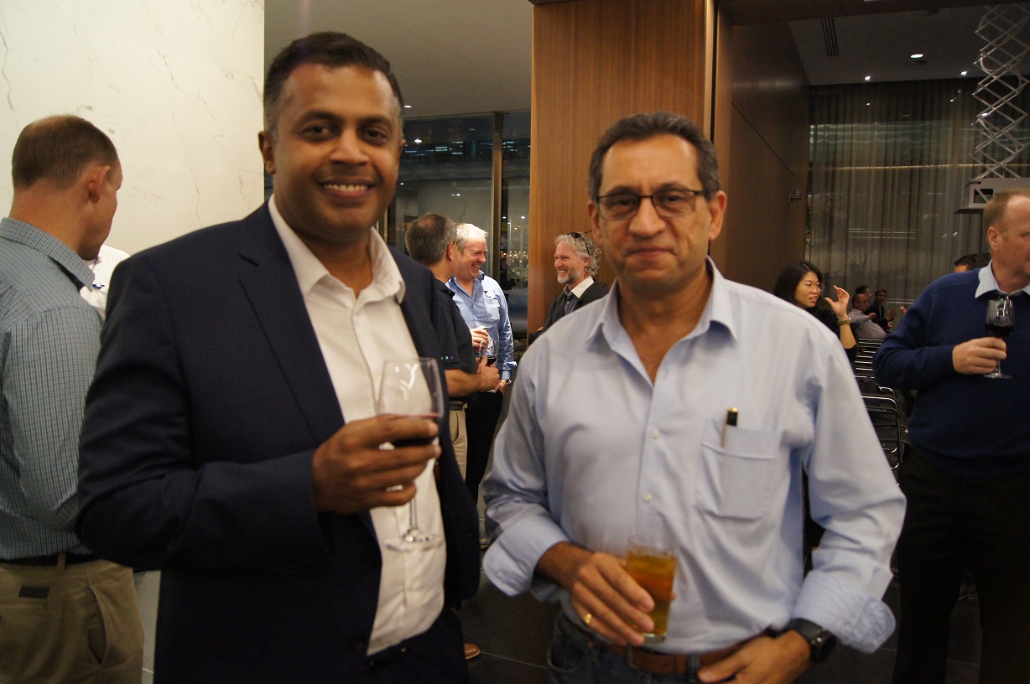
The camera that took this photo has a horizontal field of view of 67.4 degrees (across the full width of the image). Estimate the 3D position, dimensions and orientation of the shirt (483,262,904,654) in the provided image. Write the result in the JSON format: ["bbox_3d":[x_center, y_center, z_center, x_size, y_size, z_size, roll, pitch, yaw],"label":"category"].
[{"bbox_3d":[0.260,0.156,1.160,0.580,0.570,0.330,3,6,19],"label":"shirt"}]

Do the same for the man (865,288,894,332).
[{"bbox_3d":[4.963,-0.059,10.334,0.580,1.270,0.800,-4,8,-38],"label":"man"}]

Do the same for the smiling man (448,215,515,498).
[{"bbox_3d":[-0.229,0.361,3.396,0.560,1.750,0.400,-2,7,-27],"label":"smiling man"}]

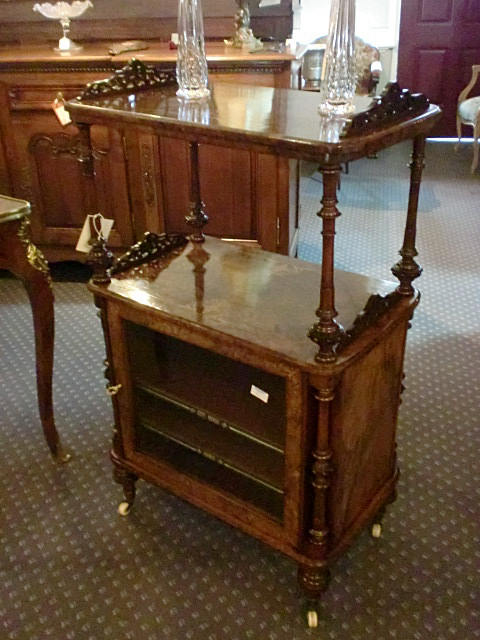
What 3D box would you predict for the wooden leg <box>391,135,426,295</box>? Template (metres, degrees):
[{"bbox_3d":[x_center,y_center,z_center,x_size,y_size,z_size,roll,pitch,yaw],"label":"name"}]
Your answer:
[{"bbox_3d":[0.328,-0.195,1.238,0.060,0.325,0.060,19,34,34],"label":"wooden leg"}]

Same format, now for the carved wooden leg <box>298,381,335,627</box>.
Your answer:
[{"bbox_3d":[0.156,0.388,1.272,0.066,0.641,0.066,19,34,34],"label":"carved wooden leg"}]

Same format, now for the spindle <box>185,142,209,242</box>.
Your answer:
[{"bbox_3d":[-0.105,-0.346,1.550,0.060,0.325,0.060,-1,28,1],"label":"spindle"}]

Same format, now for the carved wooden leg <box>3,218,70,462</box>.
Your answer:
[{"bbox_3d":[-0.526,0.089,1.742,0.120,0.748,0.095,-8,29,-12],"label":"carved wooden leg"}]

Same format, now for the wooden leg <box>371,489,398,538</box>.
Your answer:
[{"bbox_3d":[0.355,0.477,1.594,0.066,0.168,0.066,19,34,34],"label":"wooden leg"}]

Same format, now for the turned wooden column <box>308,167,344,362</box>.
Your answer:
[{"bbox_3d":[0.139,-0.079,1.025,0.060,0.330,0.060,-1,28,1],"label":"turned wooden column"}]

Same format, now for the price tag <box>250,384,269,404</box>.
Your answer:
[{"bbox_3d":[0.038,0.141,1.232,0.039,0.018,0.002,31,41,26],"label":"price tag"}]

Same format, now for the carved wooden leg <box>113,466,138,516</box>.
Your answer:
[{"bbox_3d":[-0.297,0.444,1.695,0.066,0.168,0.066,-1,28,1],"label":"carved wooden leg"}]

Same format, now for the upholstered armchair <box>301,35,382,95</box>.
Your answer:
[{"bbox_3d":[0.732,-1.769,5.067,0.650,0.880,0.620,1,28,4],"label":"upholstered armchair"}]

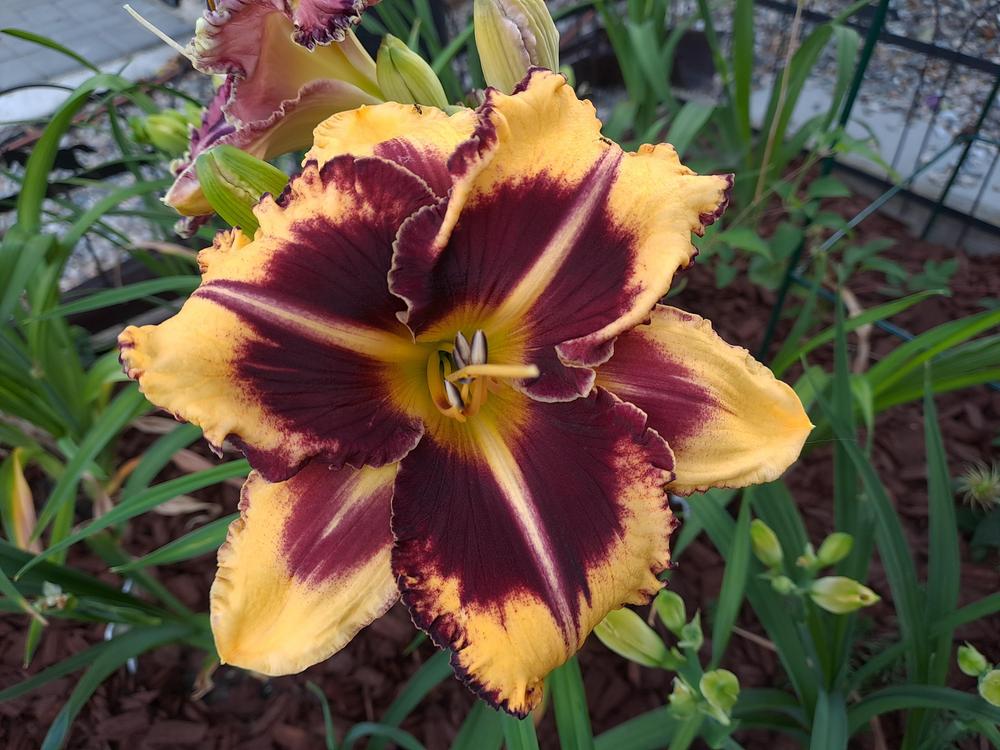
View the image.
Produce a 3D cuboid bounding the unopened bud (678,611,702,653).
[{"bbox_3d":[0.099,0.133,0.375,0.011,0.021,0.011,8,24,-4],"label":"unopened bud"}]

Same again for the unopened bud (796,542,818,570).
[{"bbox_3d":[0.151,0.089,0.355,0.009,0.013,0.009,6,43,24],"label":"unopened bud"}]

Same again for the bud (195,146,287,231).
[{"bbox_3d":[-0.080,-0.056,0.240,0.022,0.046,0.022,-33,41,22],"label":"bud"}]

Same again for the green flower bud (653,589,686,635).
[{"bbox_3d":[0.085,0.118,0.360,0.014,0.026,0.014,-23,5,5],"label":"green flower bud"}]

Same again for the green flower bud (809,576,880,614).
[{"bbox_3d":[0.191,0.122,0.400,0.043,0.020,0.020,-1,74,37],"label":"green flower bud"}]

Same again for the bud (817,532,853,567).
[{"bbox_3d":[0.185,0.097,0.400,0.015,0.026,0.015,-9,46,-50],"label":"bud"}]

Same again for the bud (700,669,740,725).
[{"bbox_3d":[0.112,0.165,0.370,0.020,0.025,0.018,0,30,0],"label":"bud"}]

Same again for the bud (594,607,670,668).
[{"bbox_3d":[0.066,0.131,0.360,0.048,0.021,0.021,34,79,-1],"label":"bud"}]

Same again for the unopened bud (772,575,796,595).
[{"bbox_3d":[0.165,0.122,0.420,0.015,0.009,0.009,27,33,-27],"label":"unopened bud"}]

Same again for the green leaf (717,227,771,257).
[{"bbox_3d":[0.322,-0.173,0.950,0.065,0.020,0.045,15,44,15],"label":"green leaf"}]

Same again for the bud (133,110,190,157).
[{"bbox_3d":[-0.175,-0.127,0.380,0.018,0.036,0.018,-51,47,-2],"label":"bud"}]

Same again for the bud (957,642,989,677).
[{"bbox_3d":[0.269,0.162,0.410,0.015,0.015,0.024,-44,72,11],"label":"bud"}]

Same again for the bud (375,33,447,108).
[{"bbox_3d":[-0.030,-0.105,0.250,0.017,0.038,0.017,-44,41,12],"label":"bud"}]

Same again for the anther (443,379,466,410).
[{"bbox_3d":[-0.013,0.005,0.203,0.003,0.010,0.003,-30,12,6],"label":"anther"}]

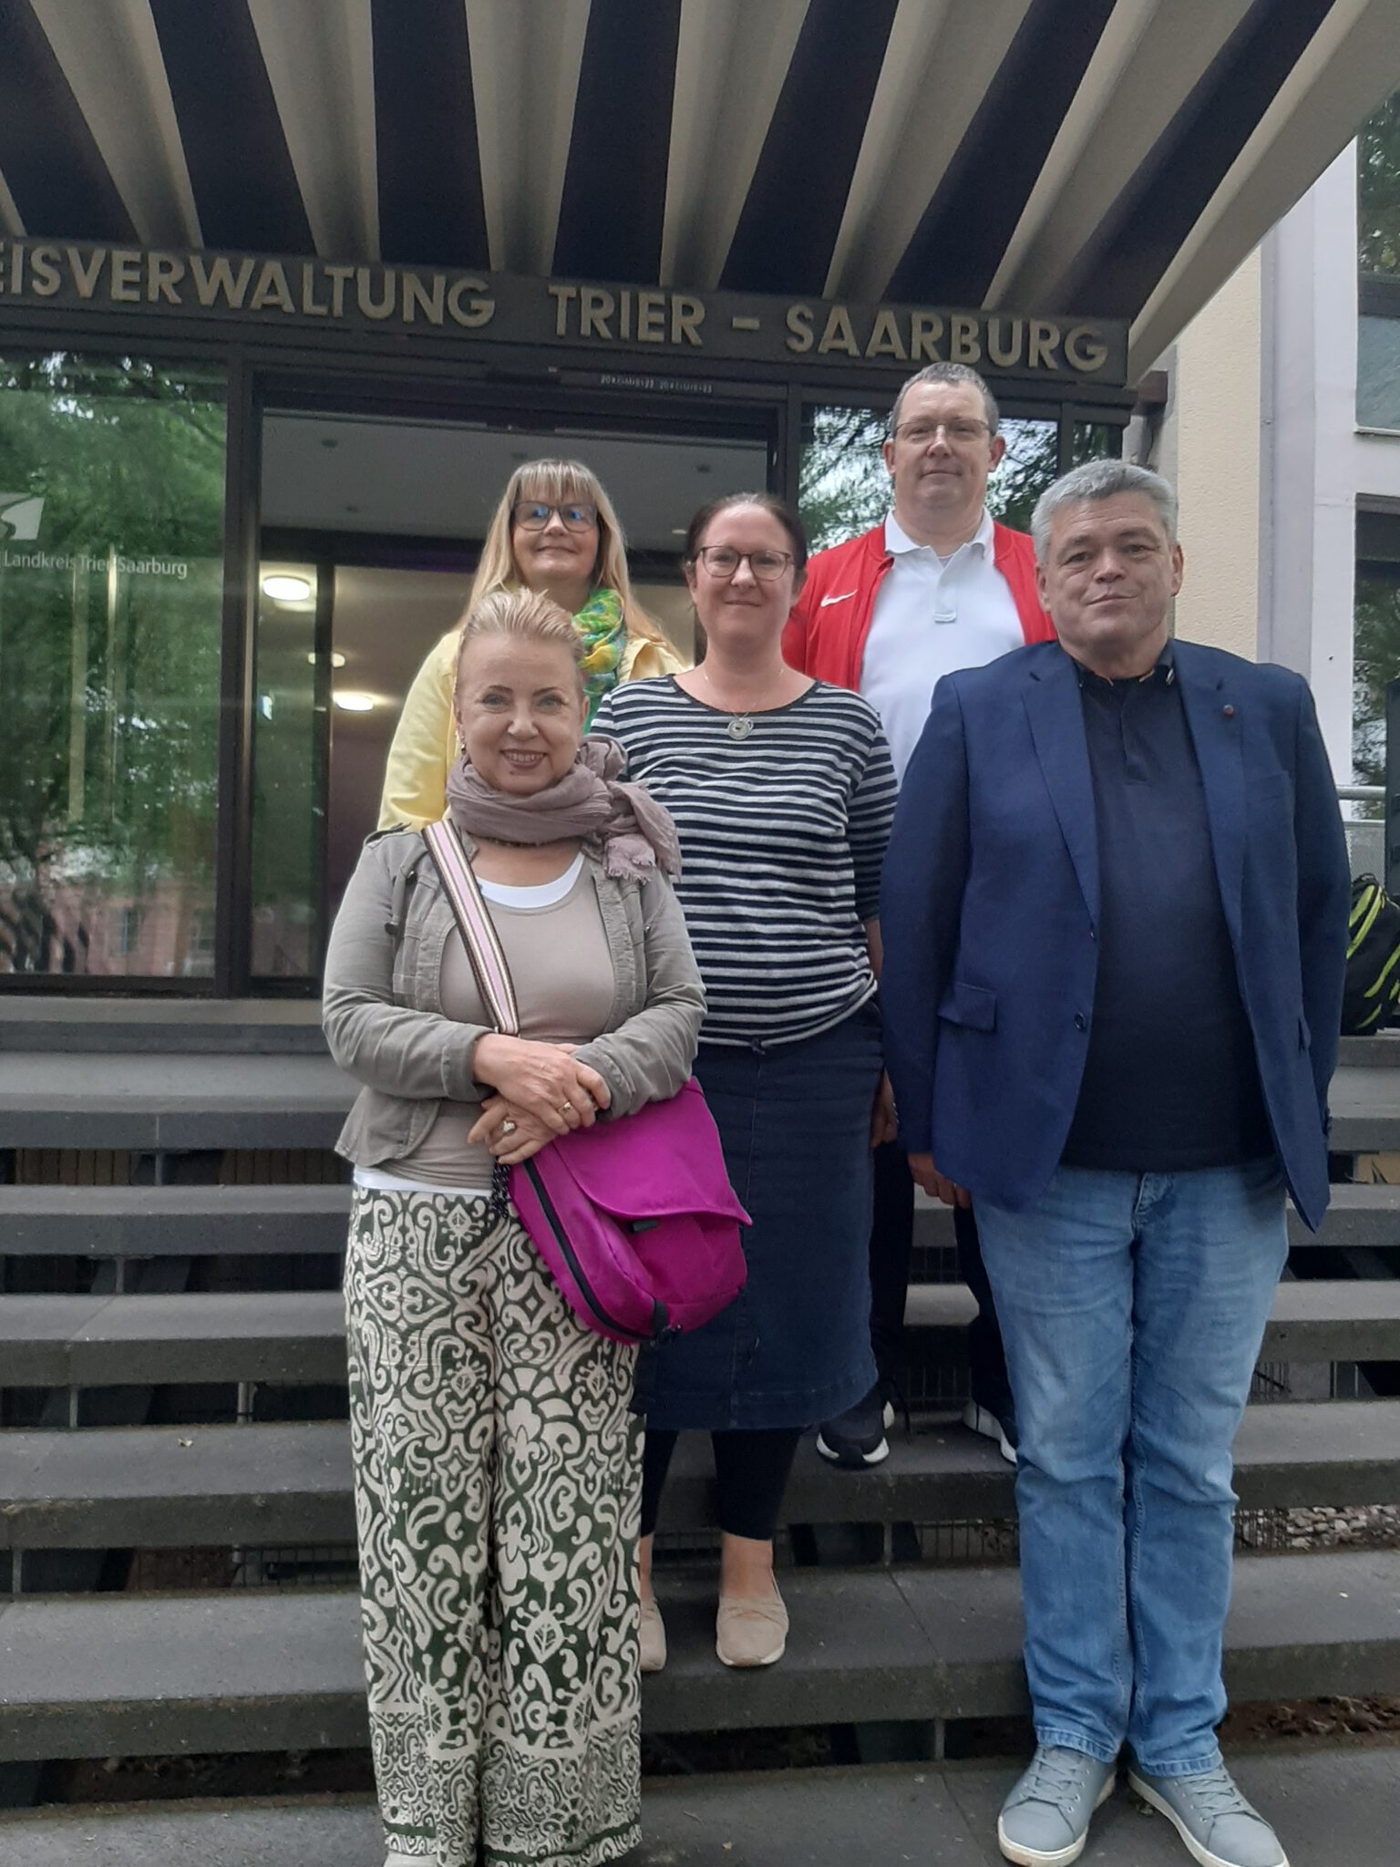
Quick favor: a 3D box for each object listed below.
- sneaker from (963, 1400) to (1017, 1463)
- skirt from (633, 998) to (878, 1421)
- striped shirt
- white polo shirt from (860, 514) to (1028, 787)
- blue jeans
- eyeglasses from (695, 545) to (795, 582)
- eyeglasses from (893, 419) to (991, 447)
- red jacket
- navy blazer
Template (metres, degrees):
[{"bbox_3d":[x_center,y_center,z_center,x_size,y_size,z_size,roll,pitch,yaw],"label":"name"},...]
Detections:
[{"bbox_3d":[0.545,0.795,2.430,0.110,0.110,0.300,1,0,-20],"label":"sneaker"},{"bbox_3d":[0.045,0.385,2.130,0.450,0.610,0.330,1,0,-3],"label":"skirt"},{"bbox_3d":[0.060,-0.110,2.130,0.460,0.550,0.300,1,0,-2],"label":"striped shirt"},{"bbox_3d":[0.405,-0.355,2.460,0.520,0.720,0.290,1,0,6],"label":"white polo shirt"},{"bbox_3d":[0.556,0.660,1.910,0.420,0.890,0.300,1,0,6],"label":"blue jeans"},{"bbox_3d":[0.068,-0.524,2.110,0.138,0.047,0.140,3,0,1],"label":"eyeglasses"},{"bbox_3d":[0.404,-0.805,2.400,0.150,0.041,0.140,1,0,11],"label":"eyeglasses"},{"bbox_3d":[0.405,-0.350,2.470,0.580,0.700,0.320,1,0,6],"label":"red jacket"},{"bbox_3d":[0.537,-0.003,1.900,0.590,0.760,0.330,1,0,8],"label":"navy blazer"}]

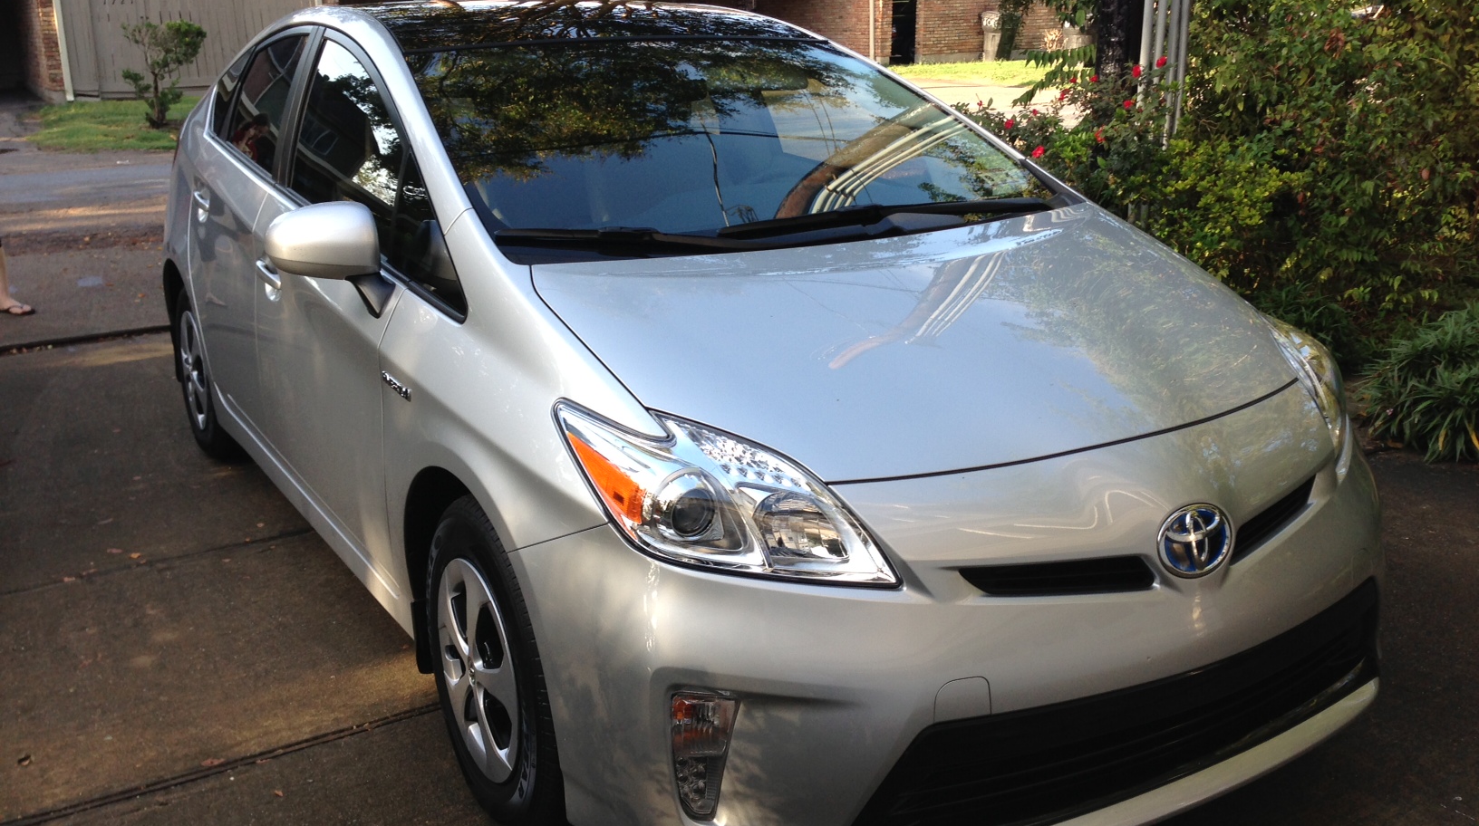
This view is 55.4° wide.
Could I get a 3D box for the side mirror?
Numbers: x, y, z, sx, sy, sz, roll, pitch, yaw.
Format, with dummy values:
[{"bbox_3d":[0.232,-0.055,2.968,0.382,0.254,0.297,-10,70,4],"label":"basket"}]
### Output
[{"bbox_3d":[-0.811,-0.330,2.747,0.220,0.160,0.135,-10,18,-29],"label":"side mirror"}]

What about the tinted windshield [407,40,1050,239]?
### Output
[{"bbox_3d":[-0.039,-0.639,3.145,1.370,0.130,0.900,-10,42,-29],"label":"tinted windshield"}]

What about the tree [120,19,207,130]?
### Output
[{"bbox_3d":[-7.238,-4.243,17.700,1.100,1.350,1.050,-7,17,-21],"label":"tree"}]

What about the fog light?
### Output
[{"bbox_3d":[-0.052,0.514,2.113,0.110,0.225,0.100,-5,16,-14],"label":"fog light"}]

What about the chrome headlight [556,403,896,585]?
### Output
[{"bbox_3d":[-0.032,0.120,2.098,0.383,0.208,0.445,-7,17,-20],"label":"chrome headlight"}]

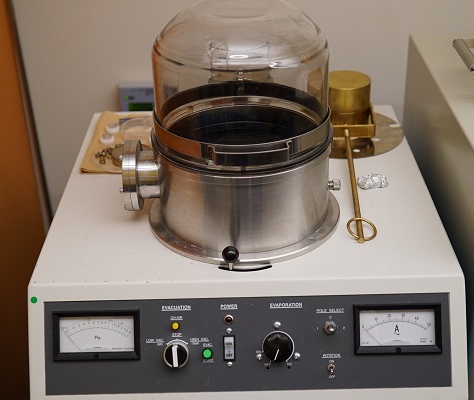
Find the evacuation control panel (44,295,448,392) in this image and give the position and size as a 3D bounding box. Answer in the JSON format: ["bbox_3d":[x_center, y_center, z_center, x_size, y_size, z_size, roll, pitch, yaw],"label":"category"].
[{"bbox_3d":[0.011,0.156,0.887,0.437,0.101,0.025,-1,-1,1],"label":"evacuation control panel"}]

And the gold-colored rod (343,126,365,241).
[{"bbox_3d":[0.150,-0.026,1.072,0.007,0.007,0.279,0,32,3],"label":"gold-colored rod"}]

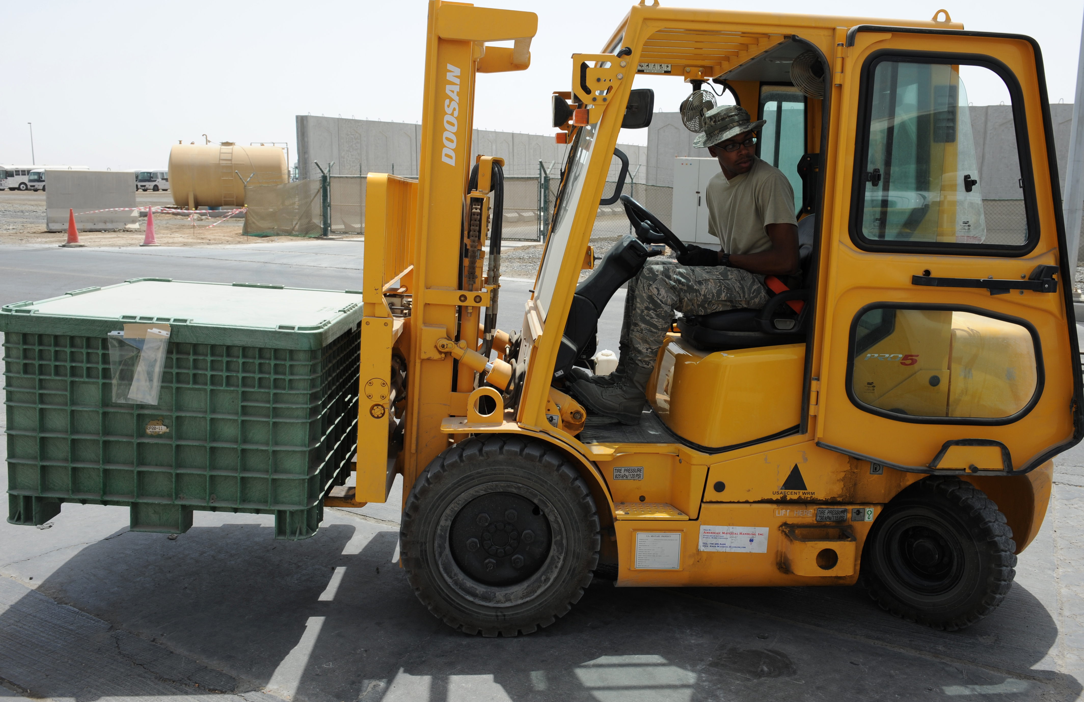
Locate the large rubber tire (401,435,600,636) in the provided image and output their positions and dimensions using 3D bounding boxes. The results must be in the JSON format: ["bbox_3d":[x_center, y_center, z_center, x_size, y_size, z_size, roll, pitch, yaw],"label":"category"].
[{"bbox_3d":[-0.148,0.659,3.054,0.705,0.705,0.215,1,10,-2],"label":"large rubber tire"}]

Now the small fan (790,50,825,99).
[{"bbox_3d":[0.960,-0.971,2.960,0.180,0.180,0.130,0,-7,-8],"label":"small fan"}]

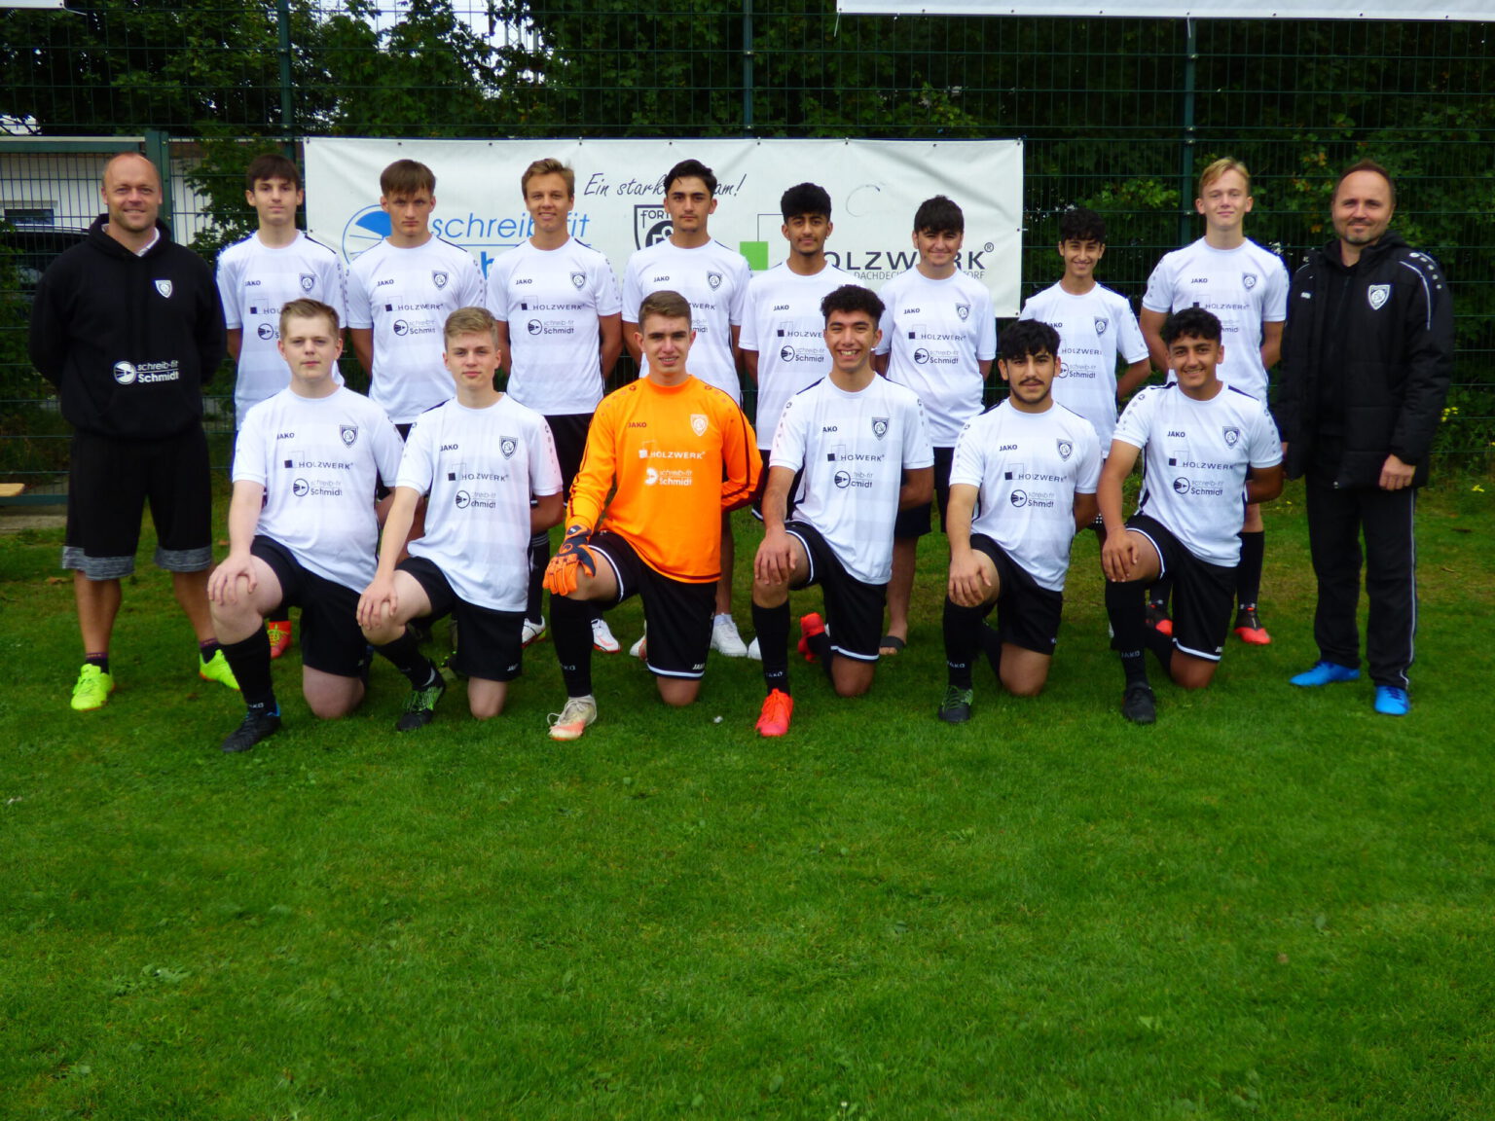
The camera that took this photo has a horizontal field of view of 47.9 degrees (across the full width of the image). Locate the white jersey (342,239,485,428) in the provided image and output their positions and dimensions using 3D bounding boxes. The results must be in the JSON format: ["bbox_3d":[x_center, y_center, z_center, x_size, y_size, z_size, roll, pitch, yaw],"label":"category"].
[{"bbox_3d":[-1.206,-0.843,6.122,0.506,0.667,0.278,-2,10,-8],"label":"white jersey"}]

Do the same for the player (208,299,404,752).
[{"bbox_3d":[-1.301,-0.155,5.204,0.520,1.289,0.880,-1,9,-2],"label":"player"}]

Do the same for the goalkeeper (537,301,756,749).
[{"bbox_3d":[-0.287,-0.192,5.389,0.645,1.325,0.953,-1,10,-3],"label":"goalkeeper"}]

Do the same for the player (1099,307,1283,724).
[{"bbox_3d":[1.436,-0.197,5.561,0.625,1.266,0.953,1,10,8],"label":"player"}]

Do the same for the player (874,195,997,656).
[{"bbox_3d":[0.691,-0.493,6.163,0.457,1.647,0.367,1,10,4],"label":"player"}]

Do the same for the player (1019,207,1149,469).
[{"bbox_3d":[1.230,-0.488,6.225,0.479,1.586,0.360,2,10,13],"label":"player"}]

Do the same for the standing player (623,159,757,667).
[{"bbox_3d":[-0.223,-0.550,6.133,0.486,1.775,0.367,-1,10,-2],"label":"standing player"}]

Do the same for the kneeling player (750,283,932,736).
[{"bbox_3d":[0.302,-0.211,5.436,0.586,1.344,0.973,0,10,0],"label":"kneeling player"}]

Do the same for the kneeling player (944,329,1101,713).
[{"bbox_3d":[0.859,-0.170,5.471,0.550,1.209,0.850,0,9,3],"label":"kneeling player"}]

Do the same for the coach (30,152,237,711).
[{"bbox_3d":[-2.010,-0.430,5.518,0.625,1.762,0.477,-3,10,-18],"label":"coach"}]

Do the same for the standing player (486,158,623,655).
[{"bbox_3d":[-0.715,-0.565,6.200,0.496,1.785,0.377,-1,10,-4],"label":"standing player"}]

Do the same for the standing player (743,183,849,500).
[{"bbox_3d":[0.205,-0.499,6.060,0.471,1.673,0.360,0,9,2],"label":"standing player"}]

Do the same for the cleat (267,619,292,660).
[{"bbox_3d":[-1.736,0.281,6.177,0.105,0.115,0.285,0,9,3],"label":"cleat"}]

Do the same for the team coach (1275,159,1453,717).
[{"bbox_3d":[2.005,-0.407,5.443,0.556,1.717,0.437,6,12,32],"label":"team coach"}]

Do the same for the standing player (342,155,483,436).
[{"bbox_3d":[-1.201,-0.547,6.112,0.497,1.765,0.360,-1,9,-4],"label":"standing player"}]

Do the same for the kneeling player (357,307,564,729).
[{"bbox_3d":[-0.861,-0.169,5.374,0.580,1.258,0.740,0,9,0],"label":"kneeling player"}]

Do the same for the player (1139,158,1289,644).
[{"bbox_3d":[1.719,-0.588,6.270,0.557,1.765,0.360,1,9,6],"label":"player"}]

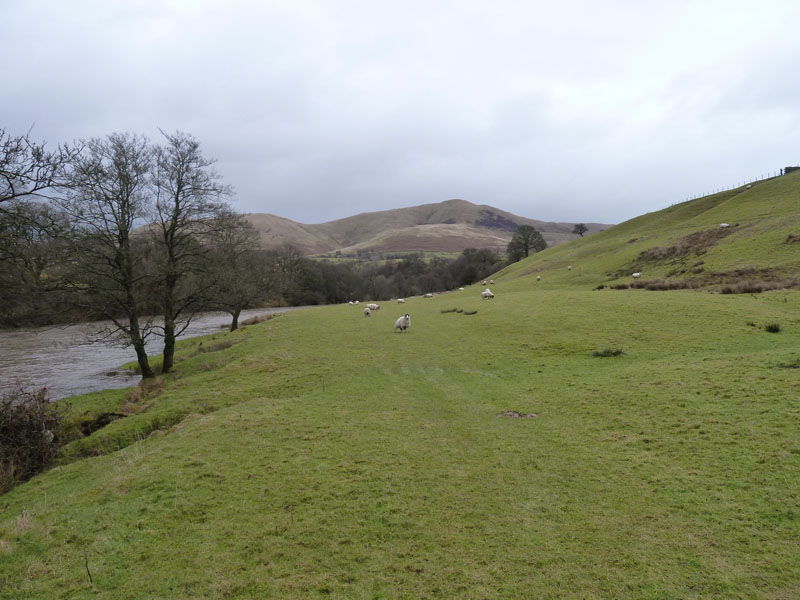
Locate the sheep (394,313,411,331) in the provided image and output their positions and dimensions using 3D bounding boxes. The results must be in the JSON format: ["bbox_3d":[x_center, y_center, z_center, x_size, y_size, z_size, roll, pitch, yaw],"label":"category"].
[{"bbox_3d":[0.141,1.139,28.000,0.500,0.900,1.150,0,0,-21],"label":"sheep"}]

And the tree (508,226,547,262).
[{"bbox_3d":[36.124,-16.134,165.000,11.300,11.000,11.000,0,0,0],"label":"tree"}]

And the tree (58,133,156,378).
[{"bbox_3d":[-11.137,-1.713,22.000,3.800,9.400,3.600,0,0,0],"label":"tree"}]

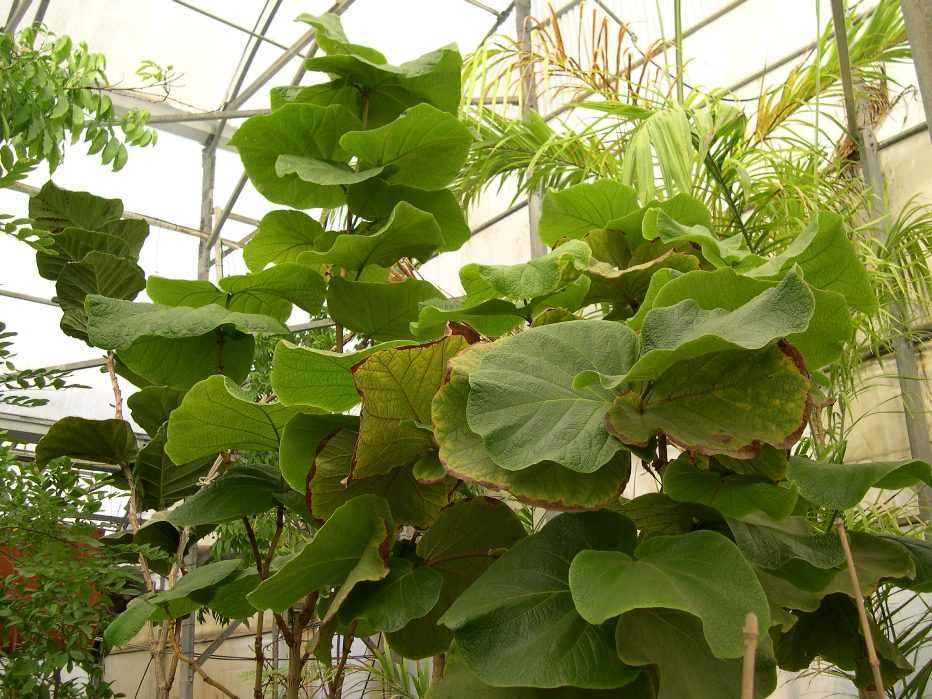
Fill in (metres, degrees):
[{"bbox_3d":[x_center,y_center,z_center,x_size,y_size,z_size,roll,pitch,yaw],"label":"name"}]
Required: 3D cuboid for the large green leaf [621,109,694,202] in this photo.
[{"bbox_3d":[0.674,-0.683,3.600,0.260,0.340,0.200,-6,-20,12],"label":"large green leaf"}]

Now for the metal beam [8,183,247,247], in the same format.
[{"bbox_3d":[-1.857,-0.737,5.700,1.323,0.045,0.045,14,-25,-37],"label":"metal beam"}]

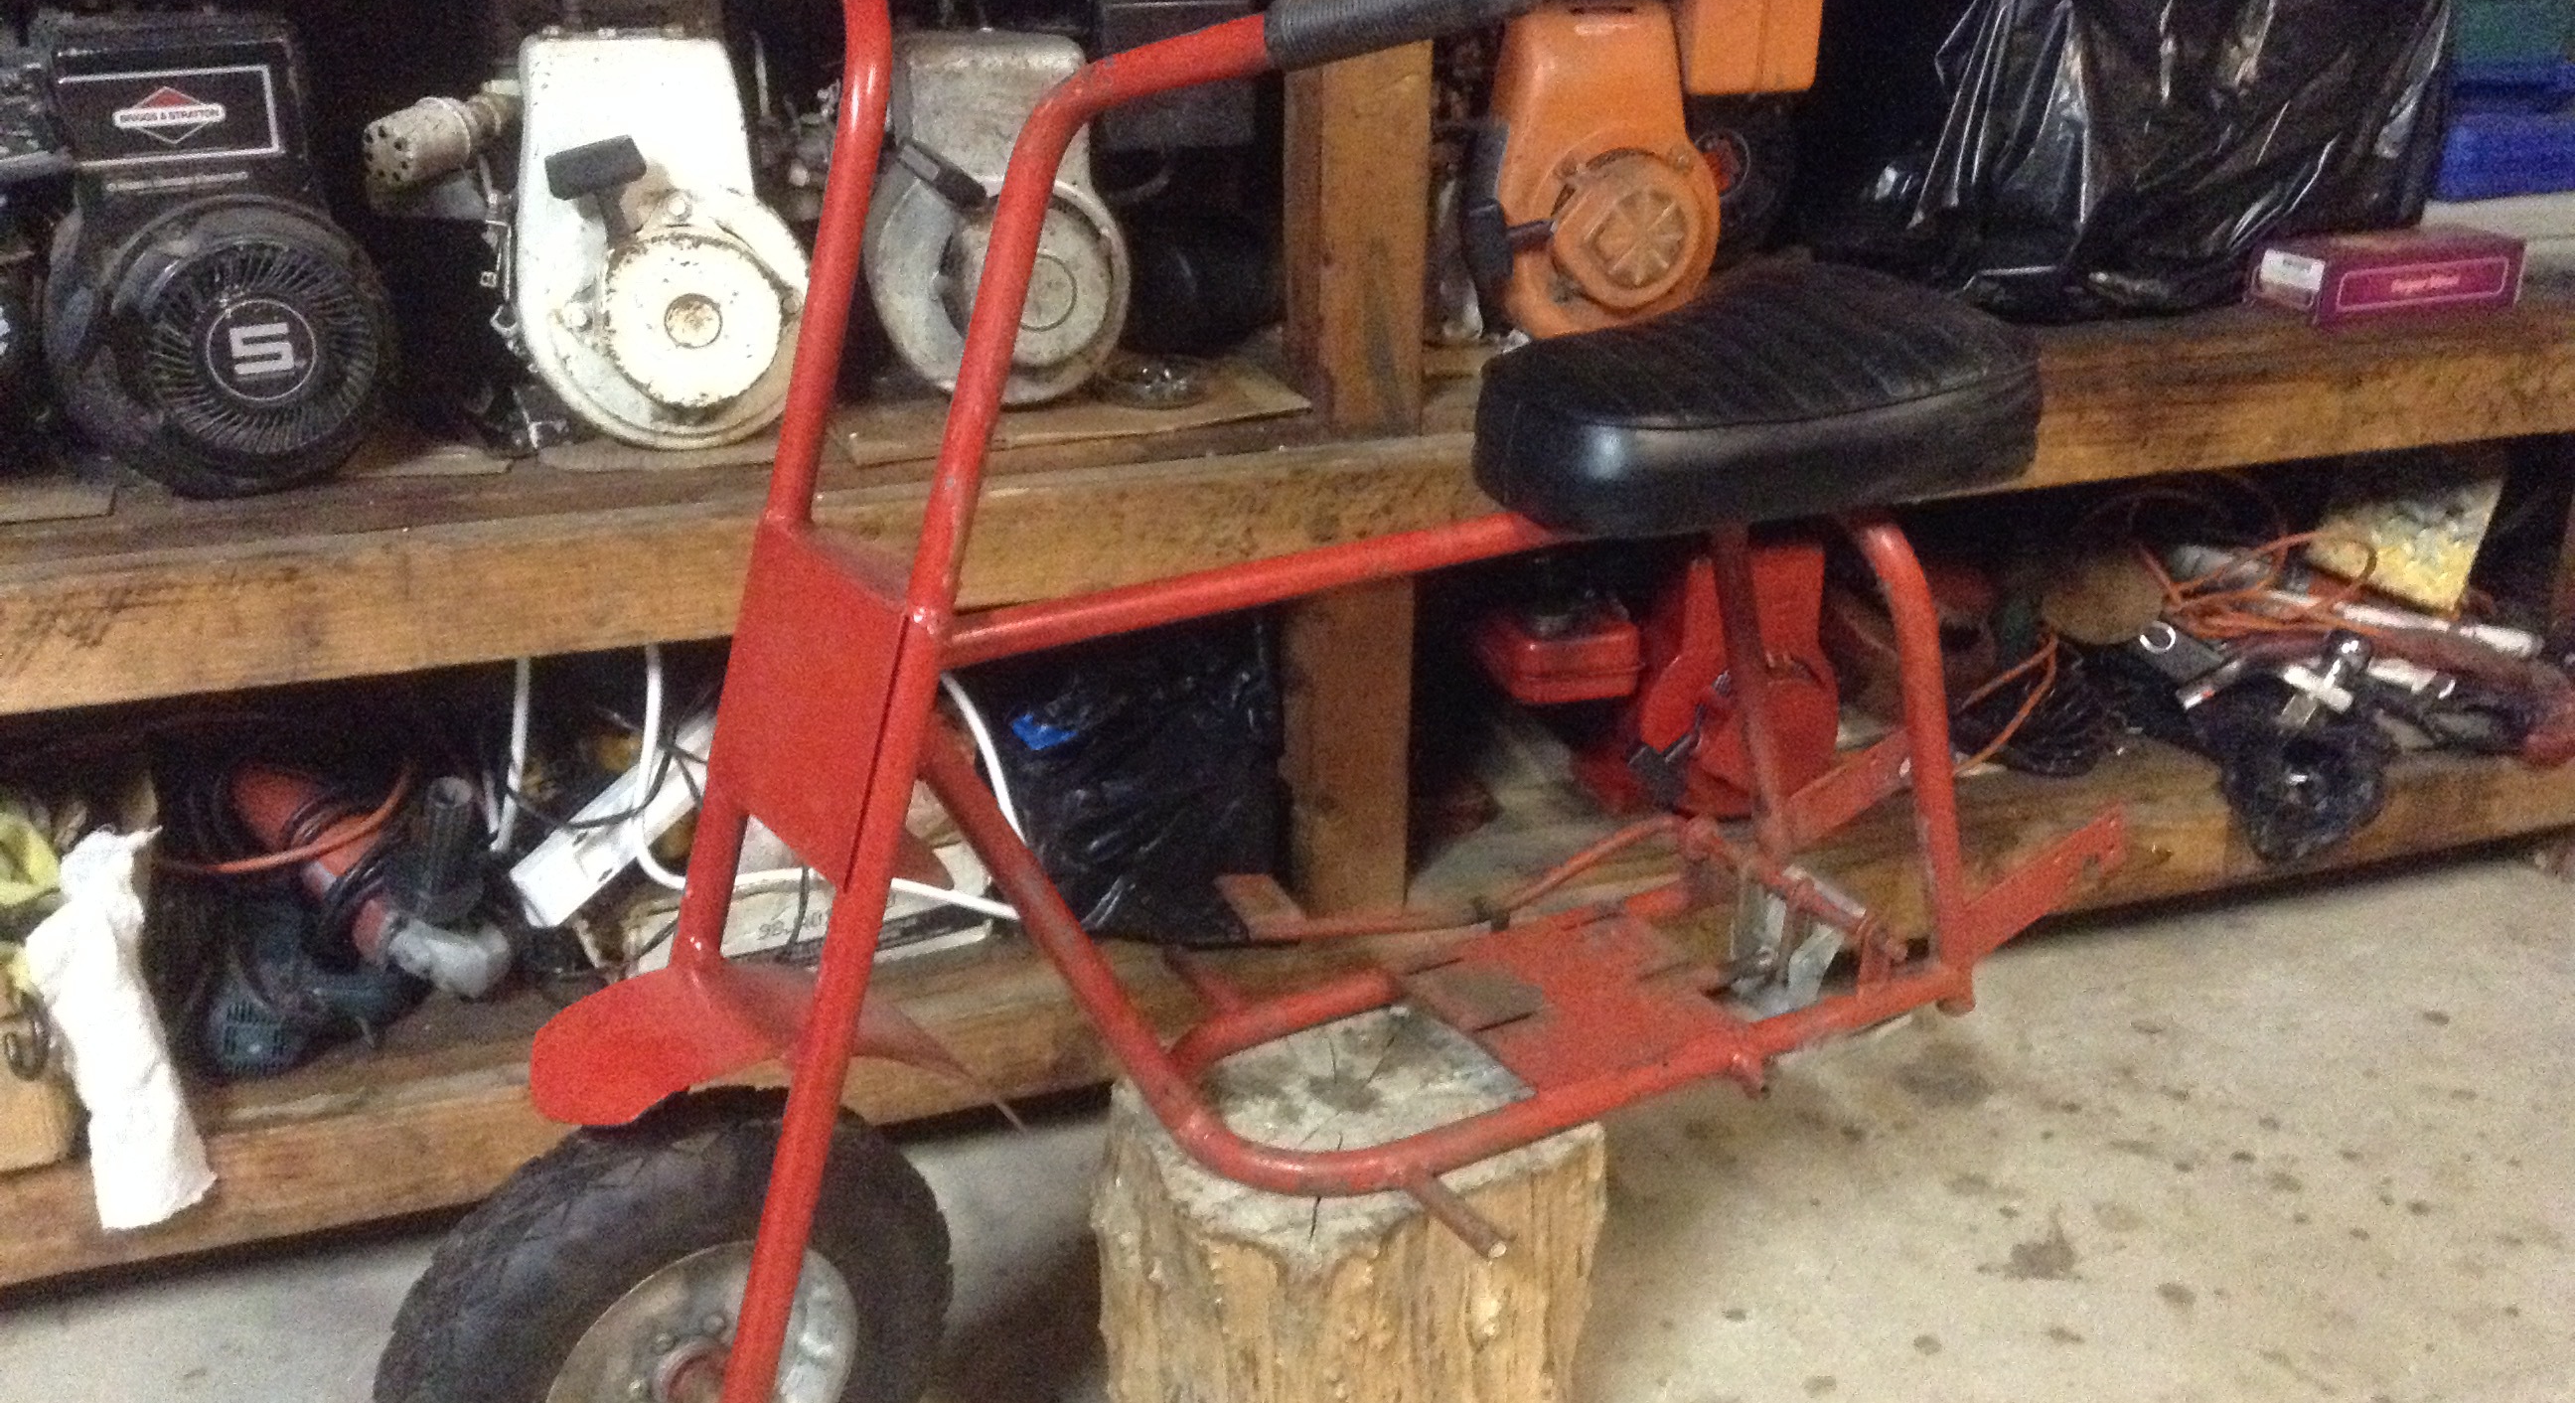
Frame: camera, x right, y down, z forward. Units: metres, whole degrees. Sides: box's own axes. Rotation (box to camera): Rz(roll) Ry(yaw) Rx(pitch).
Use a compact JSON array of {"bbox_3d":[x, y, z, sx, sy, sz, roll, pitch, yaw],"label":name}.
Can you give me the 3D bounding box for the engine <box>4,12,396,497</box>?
[{"bbox_3d":[-0.782,-0.307,1.671,0.291,0.312,0.291,-14,26,-33],"label":"engine"}]

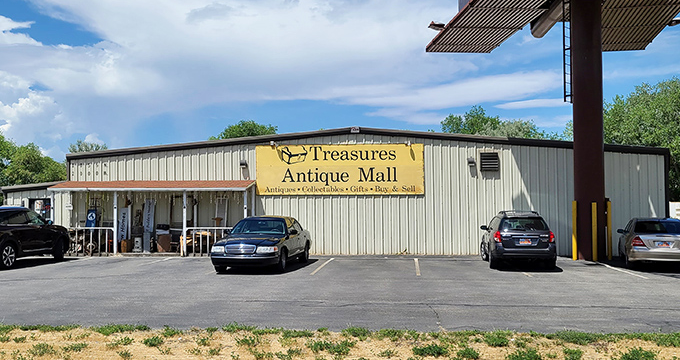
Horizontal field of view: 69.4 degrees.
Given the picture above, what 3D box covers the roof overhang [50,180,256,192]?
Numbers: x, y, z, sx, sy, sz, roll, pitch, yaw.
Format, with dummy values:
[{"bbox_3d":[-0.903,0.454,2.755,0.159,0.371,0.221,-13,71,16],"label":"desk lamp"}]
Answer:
[{"bbox_3d":[-6.612,0.221,17.419,7.113,0.391,1.220,0,-3,3],"label":"roof overhang"}]

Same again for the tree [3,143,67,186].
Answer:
[{"bbox_3d":[-22.928,0.507,36.847,5.800,6.371,5.800,0,-3,3],"label":"tree"}]

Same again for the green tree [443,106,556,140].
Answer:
[{"bbox_3d":[13.811,-1.308,42.754,10.000,10.267,9.000,0,-3,3],"label":"green tree"}]

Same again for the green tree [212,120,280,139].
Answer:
[{"bbox_3d":[-8.343,-0.649,42.781,7.200,9.132,7.000,0,-3,3],"label":"green tree"}]

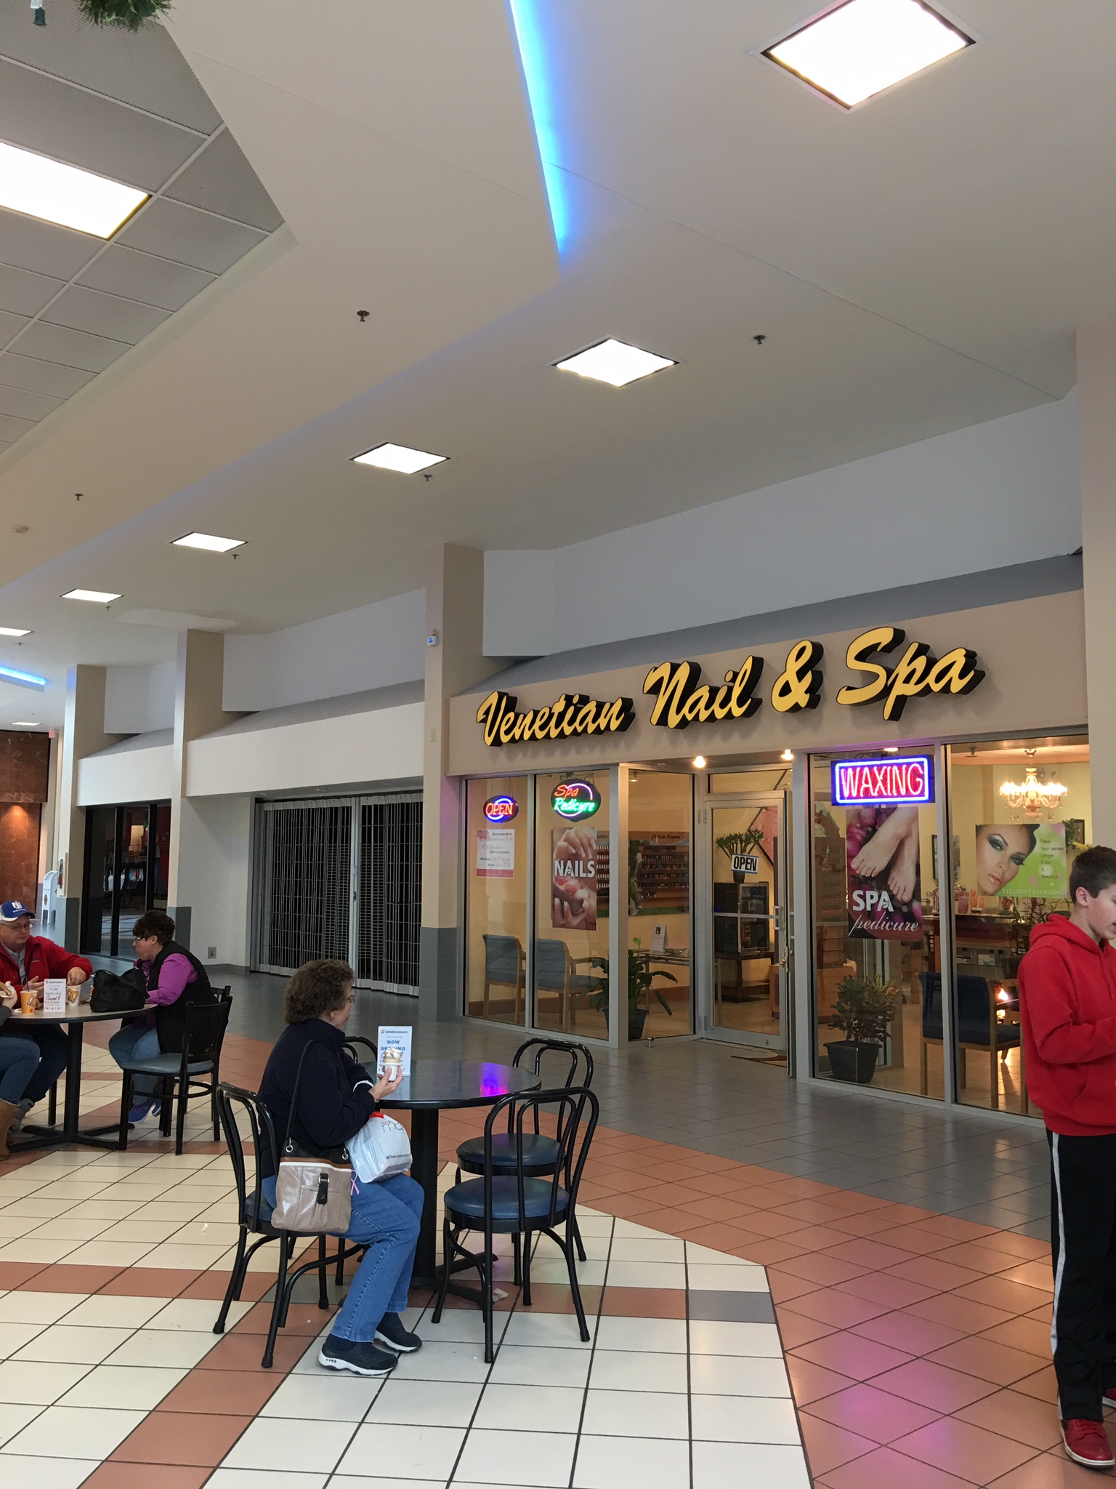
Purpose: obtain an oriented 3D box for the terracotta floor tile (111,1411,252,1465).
[{"bbox_3d":[-1.016,1.891,3.382,0.300,0.015,0.300,0,-6,5],"label":"terracotta floor tile"}]

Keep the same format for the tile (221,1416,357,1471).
[{"bbox_3d":[-0.728,1.933,3.432,0.305,0.010,0.302,0,-5,5],"label":"tile"}]

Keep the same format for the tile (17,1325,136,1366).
[{"bbox_3d":[-1.599,1.989,4.126,0.305,0.010,0.302,0,-5,5],"label":"tile"}]

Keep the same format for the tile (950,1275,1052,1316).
[{"bbox_3d":[1.658,2.049,4.630,0.298,0.012,0.298,5,-7,-39],"label":"tile"}]

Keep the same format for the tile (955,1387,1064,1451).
[{"bbox_3d":[1.341,1.948,3.590,0.298,0.012,0.298,5,-7,-39],"label":"tile"}]

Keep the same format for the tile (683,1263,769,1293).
[{"bbox_3d":[0.650,2.054,4.781,0.301,0.012,0.297,0,-5,5],"label":"tile"}]

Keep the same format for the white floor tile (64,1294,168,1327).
[{"bbox_3d":[-1.551,1.991,4.378,0.299,0.010,0.299,0,-6,5],"label":"white floor tile"}]

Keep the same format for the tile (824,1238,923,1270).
[{"bbox_3d":[1.263,2.076,5.053,0.297,0.015,0.297,5,-7,-39],"label":"tile"}]

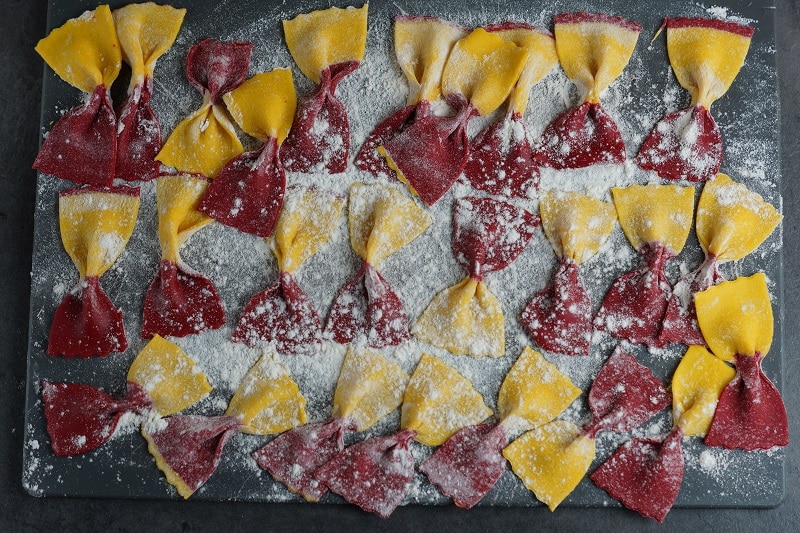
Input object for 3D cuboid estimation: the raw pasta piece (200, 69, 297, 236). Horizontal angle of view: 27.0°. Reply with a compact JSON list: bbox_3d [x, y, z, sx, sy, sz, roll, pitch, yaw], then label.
[{"bbox_3d":[-0.066,-0.054,0.747,0.037,0.014,0.078,11,81,2],"label":"raw pasta piece"}]

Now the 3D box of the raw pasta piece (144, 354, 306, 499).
[{"bbox_3d":[-0.075,0.069,0.732,0.068,0.014,0.037,-31,82,-5],"label":"raw pasta piece"}]

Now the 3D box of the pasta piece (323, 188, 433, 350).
[{"bbox_3d":[-0.009,0.000,0.743,0.040,0.014,0.074,10,81,2],"label":"pasta piece"}]

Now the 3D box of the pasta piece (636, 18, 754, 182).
[{"bbox_3d":[0.134,-0.077,0.755,0.040,0.014,0.078,14,81,2],"label":"pasta piece"}]

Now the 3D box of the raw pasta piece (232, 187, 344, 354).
[{"bbox_3d":[-0.046,0.002,0.743,0.040,0.014,0.075,14,81,2],"label":"raw pasta piece"}]

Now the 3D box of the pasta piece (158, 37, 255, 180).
[{"bbox_3d":[-0.084,-0.073,0.755,0.038,0.014,0.066,15,81,2],"label":"pasta piece"}]

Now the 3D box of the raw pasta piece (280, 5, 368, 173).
[{"bbox_3d":[-0.038,-0.083,0.756,0.038,0.014,0.081,6,81,1],"label":"raw pasta piece"}]

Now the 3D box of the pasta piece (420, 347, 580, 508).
[{"bbox_3d":[0.044,0.071,0.732,0.031,0.014,0.075,43,83,6],"label":"pasta piece"}]

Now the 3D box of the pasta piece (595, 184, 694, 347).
[{"bbox_3d":[0.108,-0.004,0.744,0.036,0.014,0.075,12,81,2],"label":"pasta piece"}]

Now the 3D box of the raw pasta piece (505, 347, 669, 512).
[{"bbox_3d":[0.082,0.070,0.732,0.072,0.014,0.034,-42,83,-6],"label":"raw pasta piece"}]

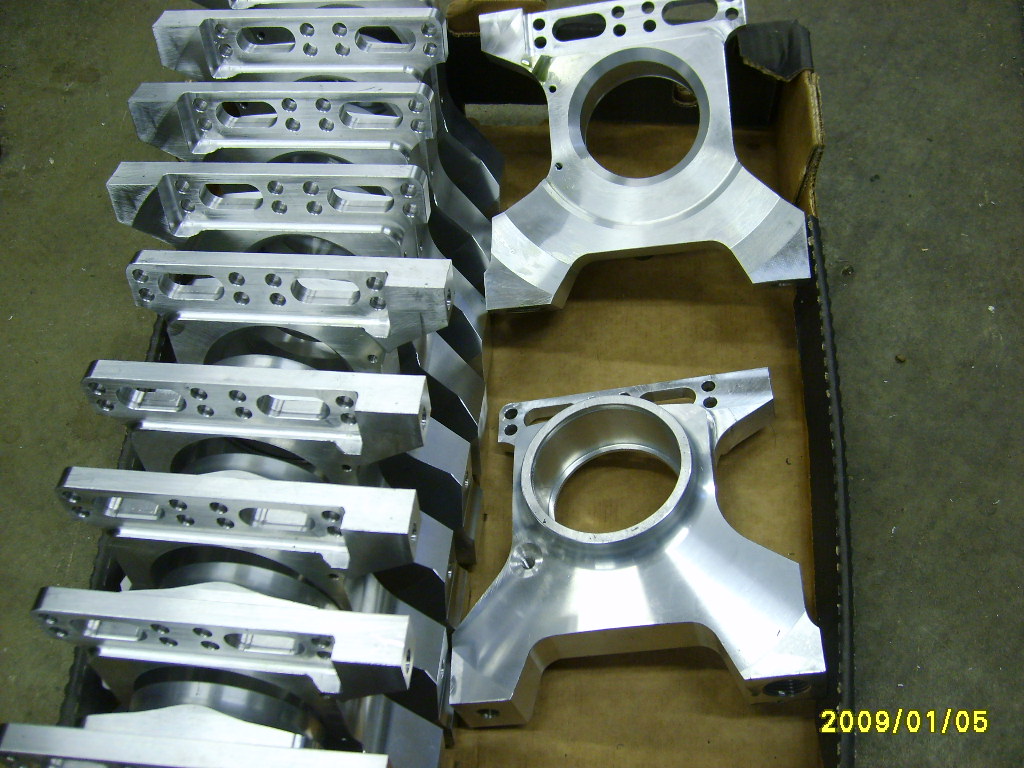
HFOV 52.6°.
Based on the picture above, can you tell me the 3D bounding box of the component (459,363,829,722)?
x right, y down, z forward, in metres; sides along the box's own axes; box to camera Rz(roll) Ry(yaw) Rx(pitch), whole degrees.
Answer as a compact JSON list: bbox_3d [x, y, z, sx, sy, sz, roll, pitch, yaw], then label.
[{"bbox_3d":[0.052,0.067,0.494,0.164,0.058,0.163,-9,53,12],"label":"component"}]

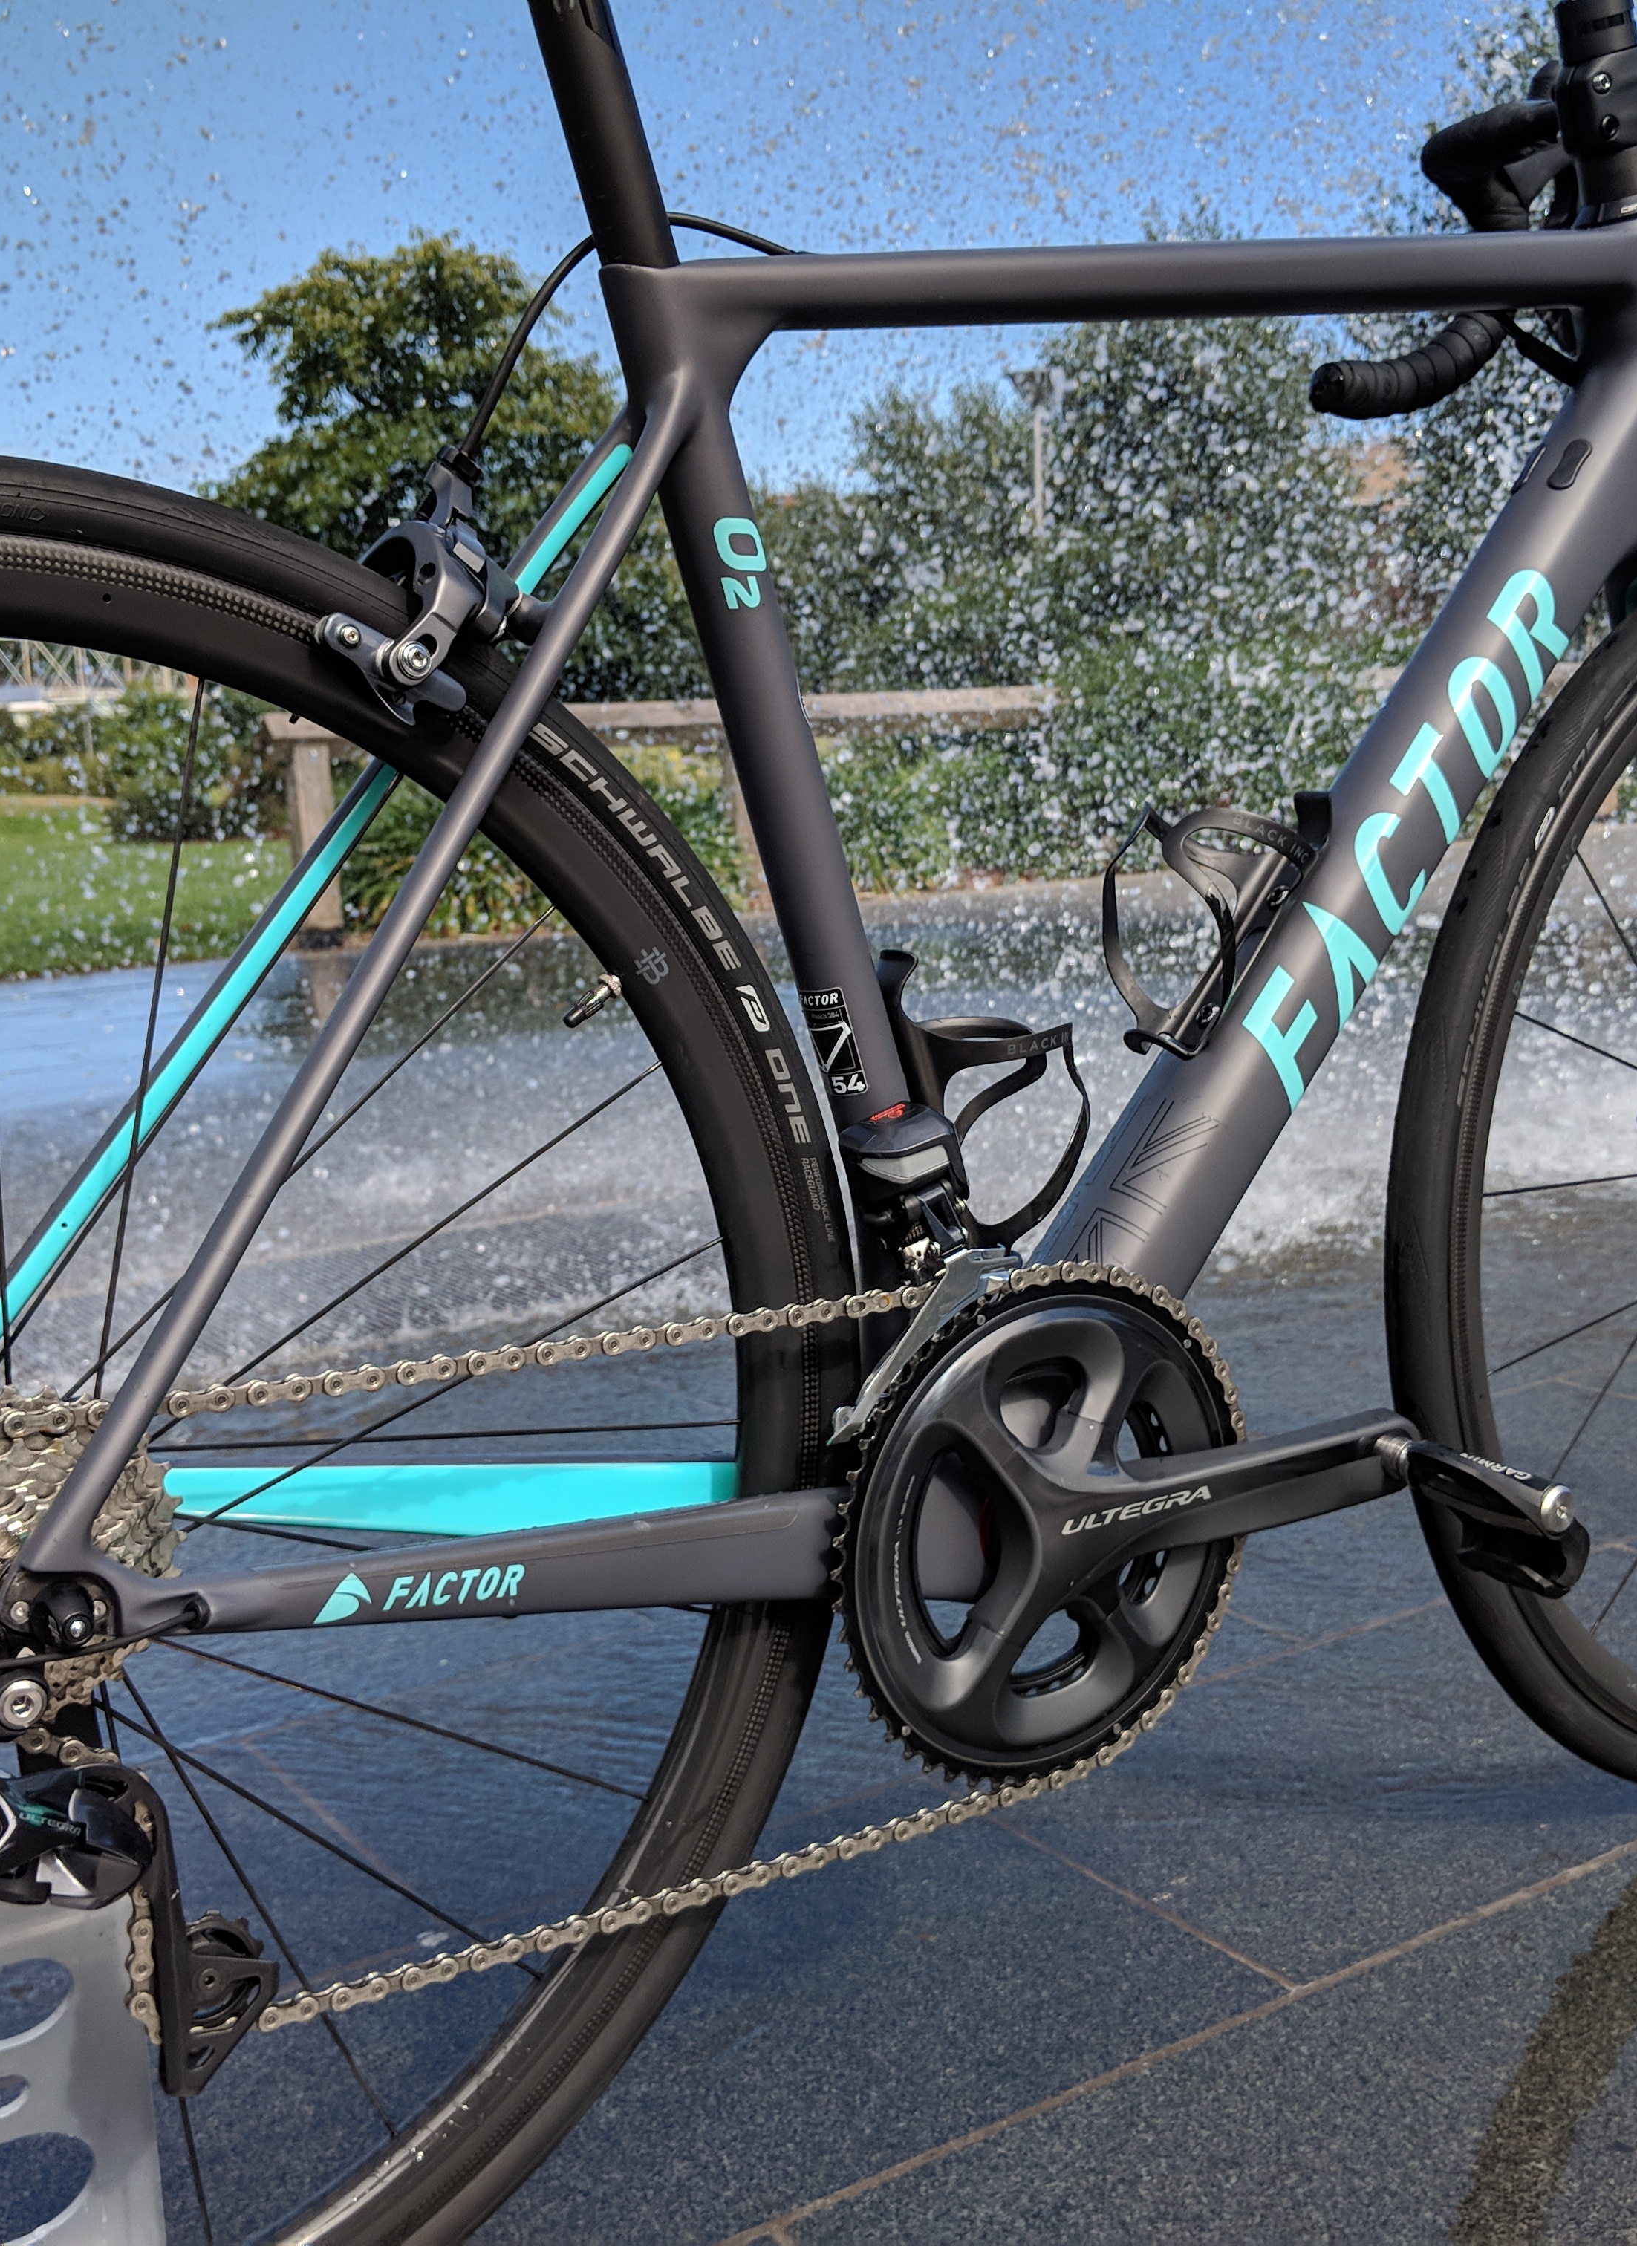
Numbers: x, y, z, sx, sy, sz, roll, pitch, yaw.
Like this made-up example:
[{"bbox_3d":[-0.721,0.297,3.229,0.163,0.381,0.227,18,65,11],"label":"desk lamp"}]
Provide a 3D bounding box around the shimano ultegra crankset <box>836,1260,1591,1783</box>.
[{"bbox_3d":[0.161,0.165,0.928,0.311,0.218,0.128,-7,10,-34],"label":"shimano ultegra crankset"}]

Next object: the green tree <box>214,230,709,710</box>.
[{"bbox_3d":[-3.075,-5.319,20.000,4.200,4.600,4.100,-2,8,0],"label":"green tree"}]

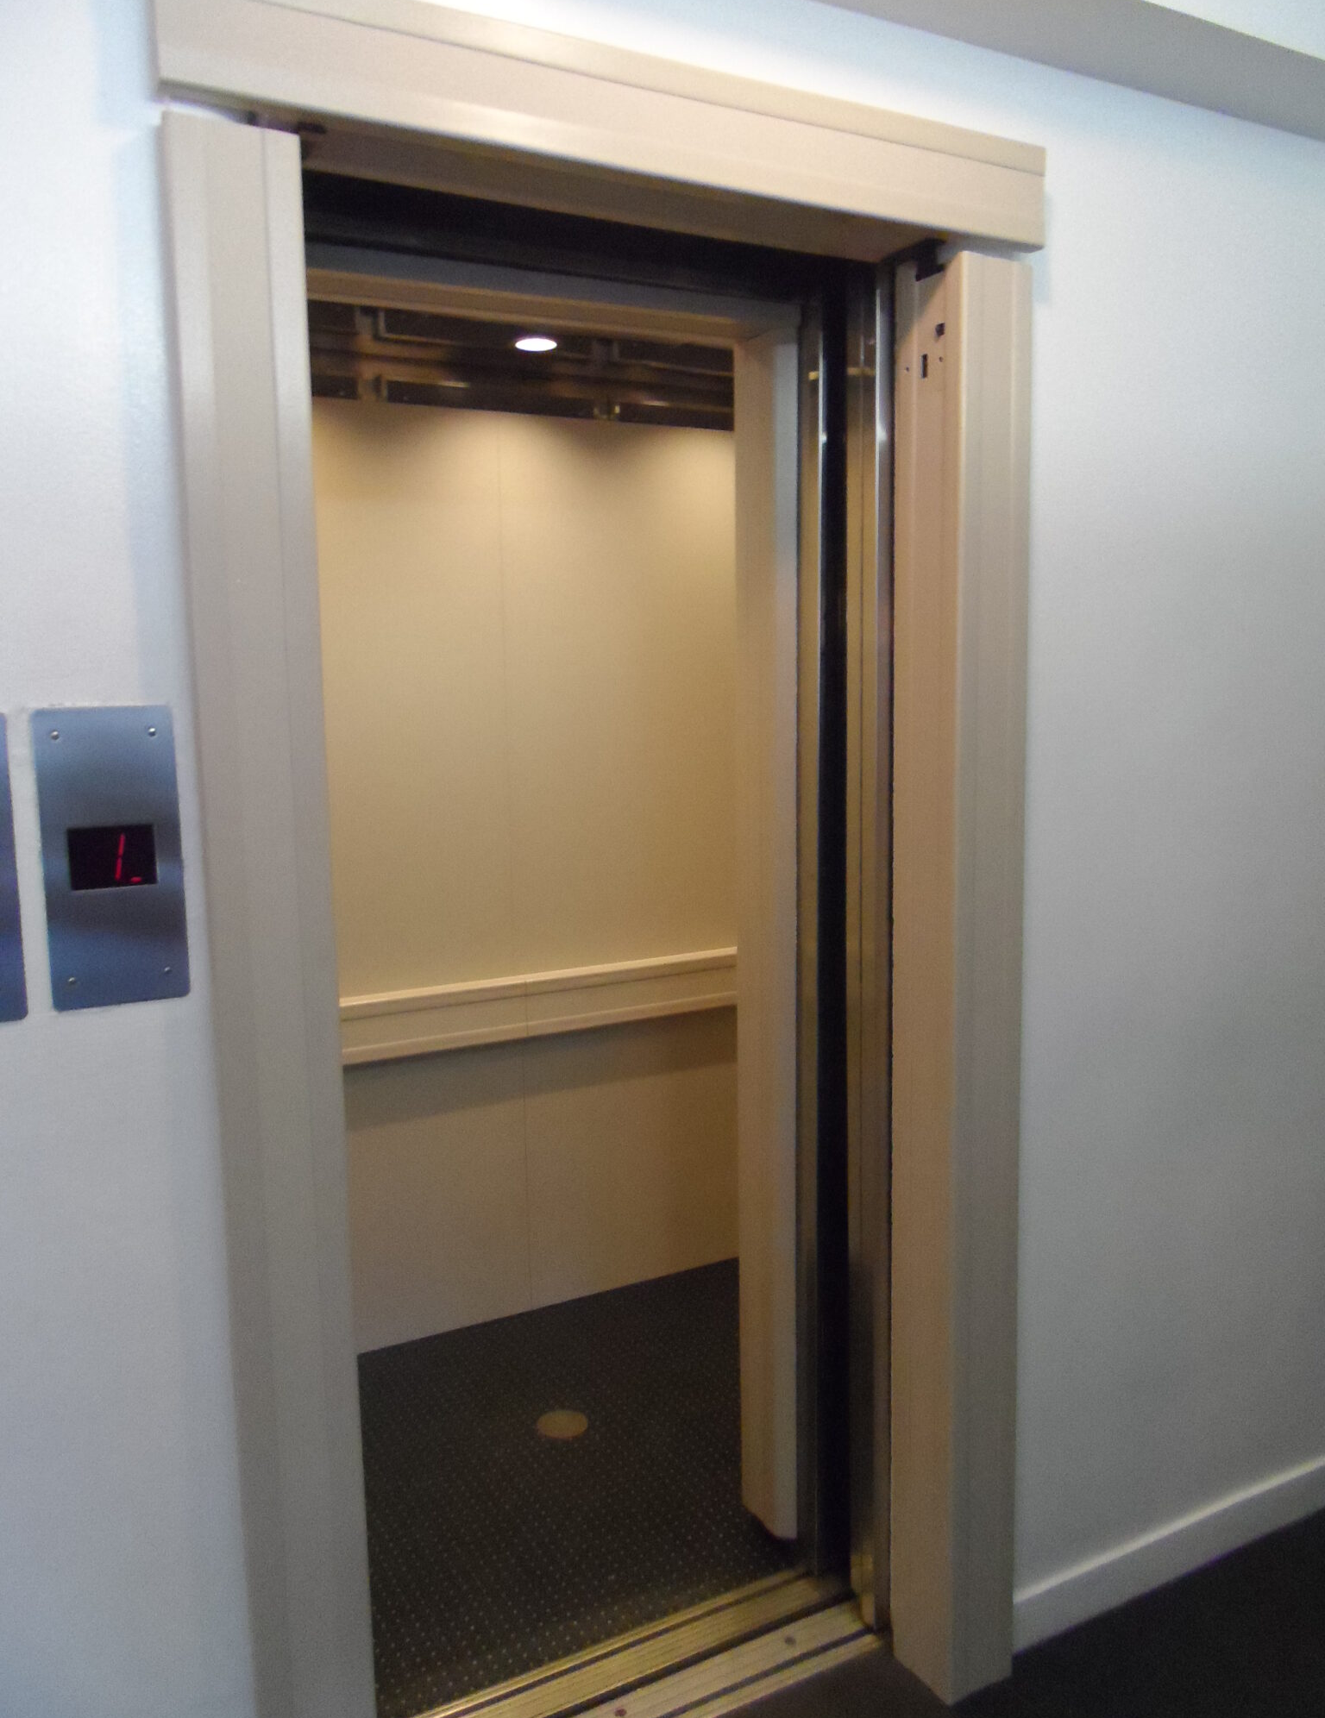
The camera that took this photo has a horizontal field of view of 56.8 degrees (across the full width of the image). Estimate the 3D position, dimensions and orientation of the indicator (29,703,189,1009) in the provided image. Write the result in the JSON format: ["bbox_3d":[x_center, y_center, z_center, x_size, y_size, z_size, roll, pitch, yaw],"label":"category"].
[{"bbox_3d":[-0.563,0.000,1.258,0.129,0.307,0.010,-5,8,-26],"label":"indicator"}]

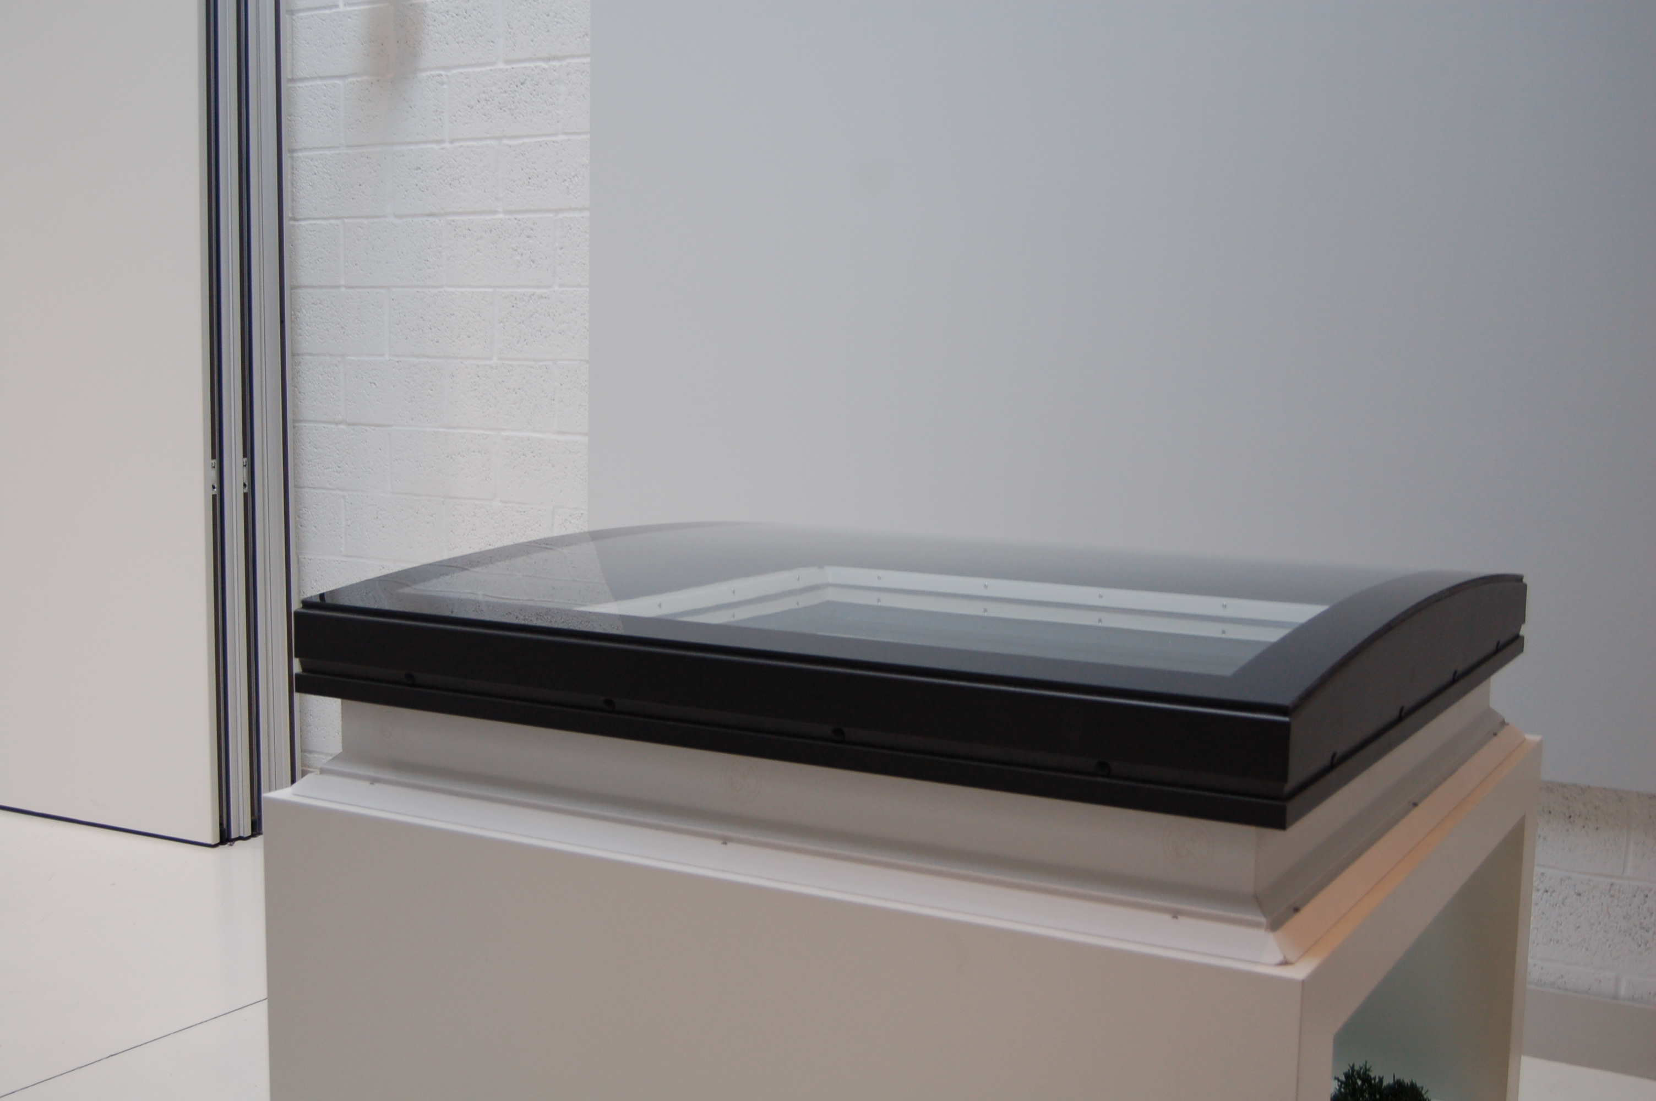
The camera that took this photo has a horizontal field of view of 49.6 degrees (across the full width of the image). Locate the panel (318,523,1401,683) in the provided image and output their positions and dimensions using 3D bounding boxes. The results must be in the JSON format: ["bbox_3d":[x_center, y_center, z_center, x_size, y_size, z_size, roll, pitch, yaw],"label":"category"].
[{"bbox_3d":[0.177,0.030,2.270,1.106,0.047,1.123,4,7,30],"label":"panel"}]

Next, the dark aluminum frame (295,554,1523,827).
[{"bbox_3d":[0.176,0.086,2.276,1.157,0.137,1.163,4,7,30],"label":"dark aluminum frame"}]

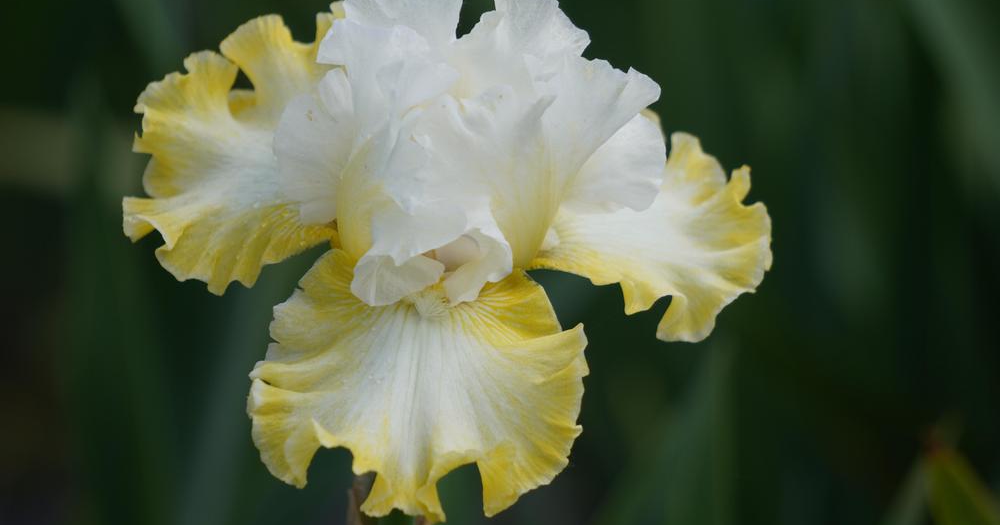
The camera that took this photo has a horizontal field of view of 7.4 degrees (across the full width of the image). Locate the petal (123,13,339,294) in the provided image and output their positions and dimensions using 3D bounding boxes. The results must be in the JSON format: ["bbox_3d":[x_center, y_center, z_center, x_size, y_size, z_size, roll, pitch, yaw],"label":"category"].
[{"bbox_3d":[-0.054,-0.025,1.740,0.061,0.051,0.067,8,20,24],"label":"petal"}]

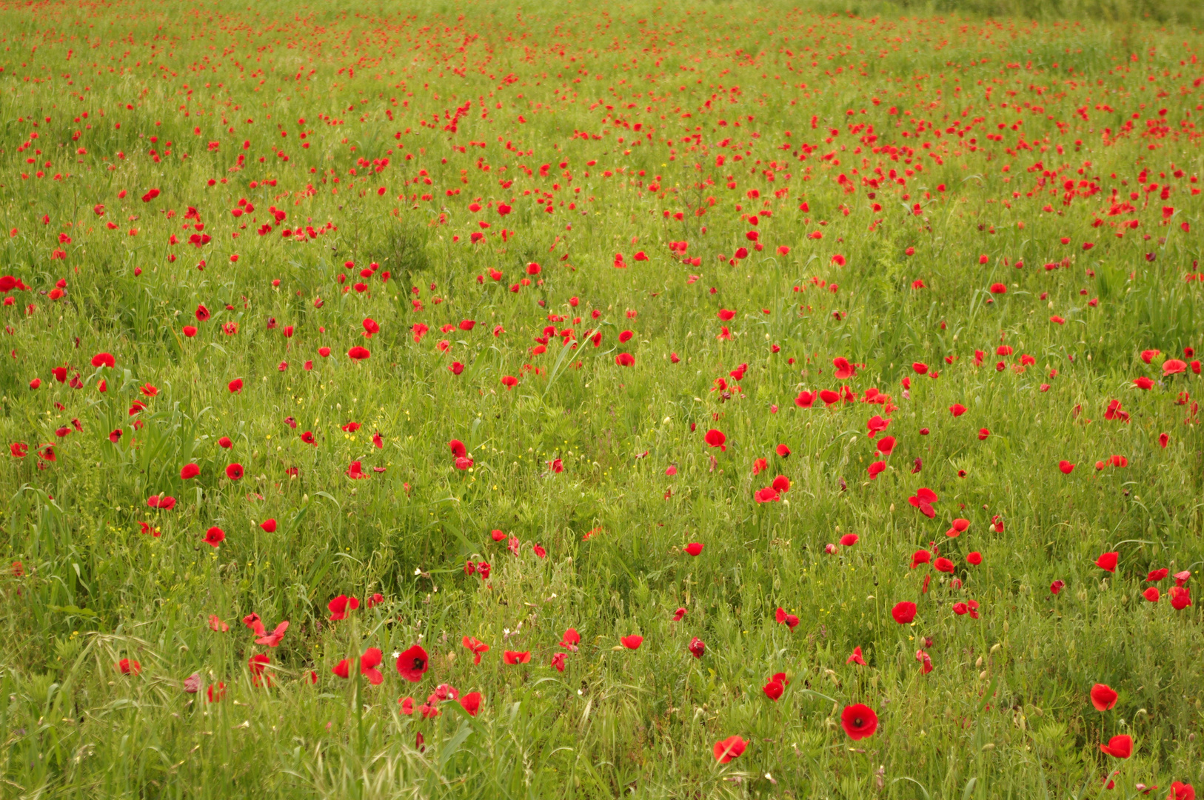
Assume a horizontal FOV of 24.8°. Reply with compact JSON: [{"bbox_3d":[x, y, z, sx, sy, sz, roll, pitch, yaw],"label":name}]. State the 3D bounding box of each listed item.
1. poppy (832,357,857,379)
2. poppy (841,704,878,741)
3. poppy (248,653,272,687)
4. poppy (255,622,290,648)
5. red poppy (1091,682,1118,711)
[{"bbox_3d":[0.697,-0.094,7.900,0.070,0.059,0.055,5,11,26],"label":"poppy"},{"bbox_3d":[0.418,0.523,4.450,0.060,0.058,0.030,1,-8,5],"label":"poppy"},{"bbox_3d":[-0.637,0.502,5.100,0.045,0.058,0.048,-1,10,-7],"label":"poppy"},{"bbox_3d":[-0.633,0.447,5.250,0.065,0.048,0.060,-1,10,-7],"label":"poppy"},{"bbox_3d":[0.899,0.530,4.900,0.051,0.048,0.050,2,10,11],"label":"red poppy"}]

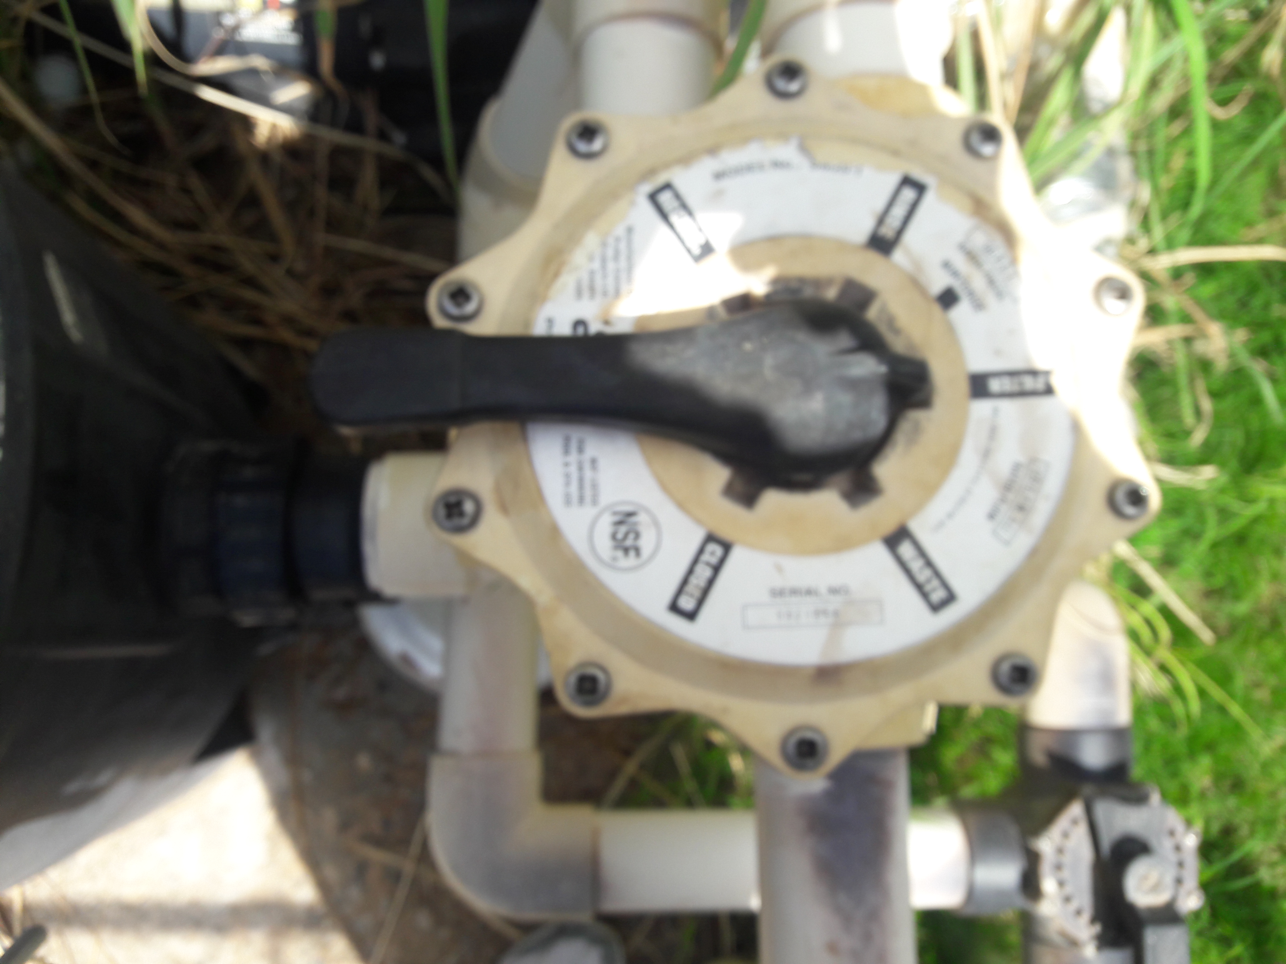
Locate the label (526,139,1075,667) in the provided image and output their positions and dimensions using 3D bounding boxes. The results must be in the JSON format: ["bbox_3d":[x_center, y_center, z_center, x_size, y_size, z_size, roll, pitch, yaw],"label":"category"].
[{"bbox_3d":[0.052,-0.031,0.348,0.183,0.003,0.183,0,80,0],"label":"label"}]

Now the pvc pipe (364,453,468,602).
[{"bbox_3d":[-0.100,0.020,0.462,0.056,0.065,0.065,0,80,0],"label":"pvc pipe"}]

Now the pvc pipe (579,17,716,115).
[{"bbox_3d":[0.003,-0.167,0.468,0.060,0.060,0.065,0,80,0],"label":"pvc pipe"}]

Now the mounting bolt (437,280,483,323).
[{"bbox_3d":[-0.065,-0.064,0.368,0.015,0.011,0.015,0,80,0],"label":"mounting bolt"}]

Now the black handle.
[{"bbox_3d":[-0.003,-0.028,0.323,0.194,0.050,0.056,0,80,0],"label":"black handle"}]

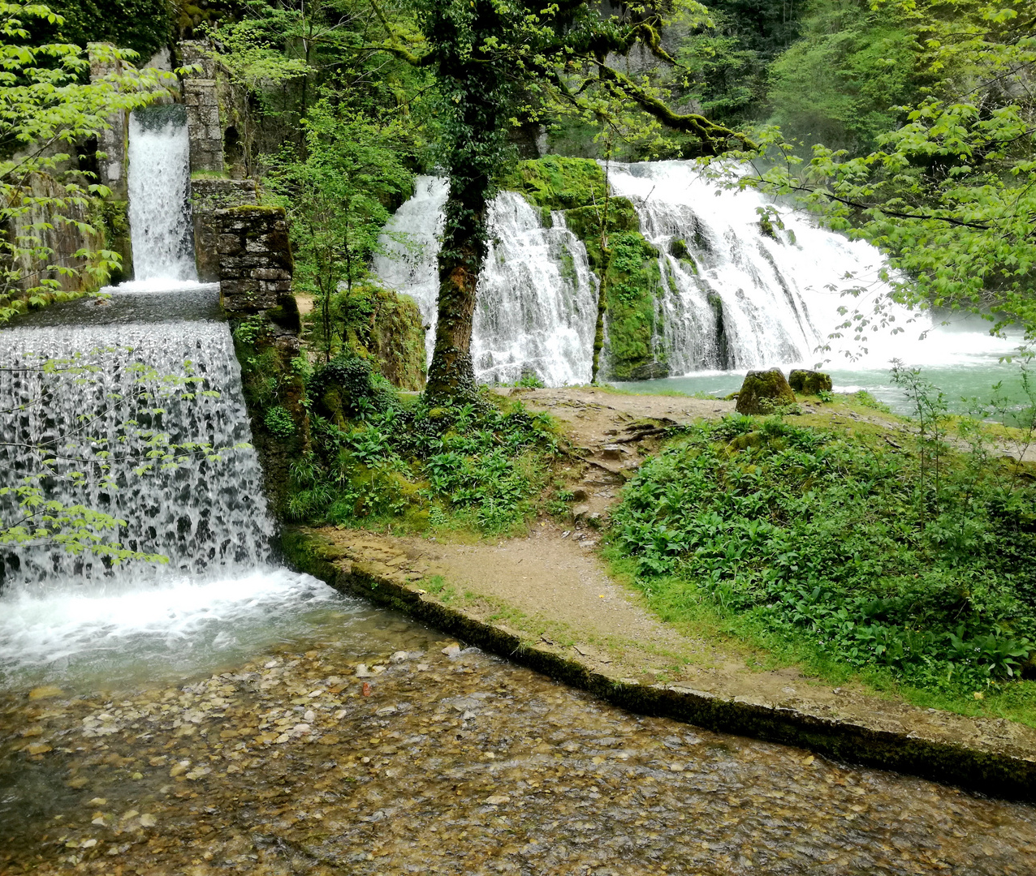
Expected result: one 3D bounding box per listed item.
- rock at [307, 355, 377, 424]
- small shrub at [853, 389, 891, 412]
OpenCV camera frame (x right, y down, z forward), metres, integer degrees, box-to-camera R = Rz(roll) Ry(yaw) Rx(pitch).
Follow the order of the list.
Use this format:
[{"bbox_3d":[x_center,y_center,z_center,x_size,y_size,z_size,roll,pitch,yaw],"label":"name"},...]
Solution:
[{"bbox_3d":[-2.469,-0.690,12.800,0.921,0.881,0.900,-2,10,-11],"label":"rock"},{"bbox_3d":[5.440,-0.577,14.000,0.513,0.291,0.500,4,11,21],"label":"small shrub"}]

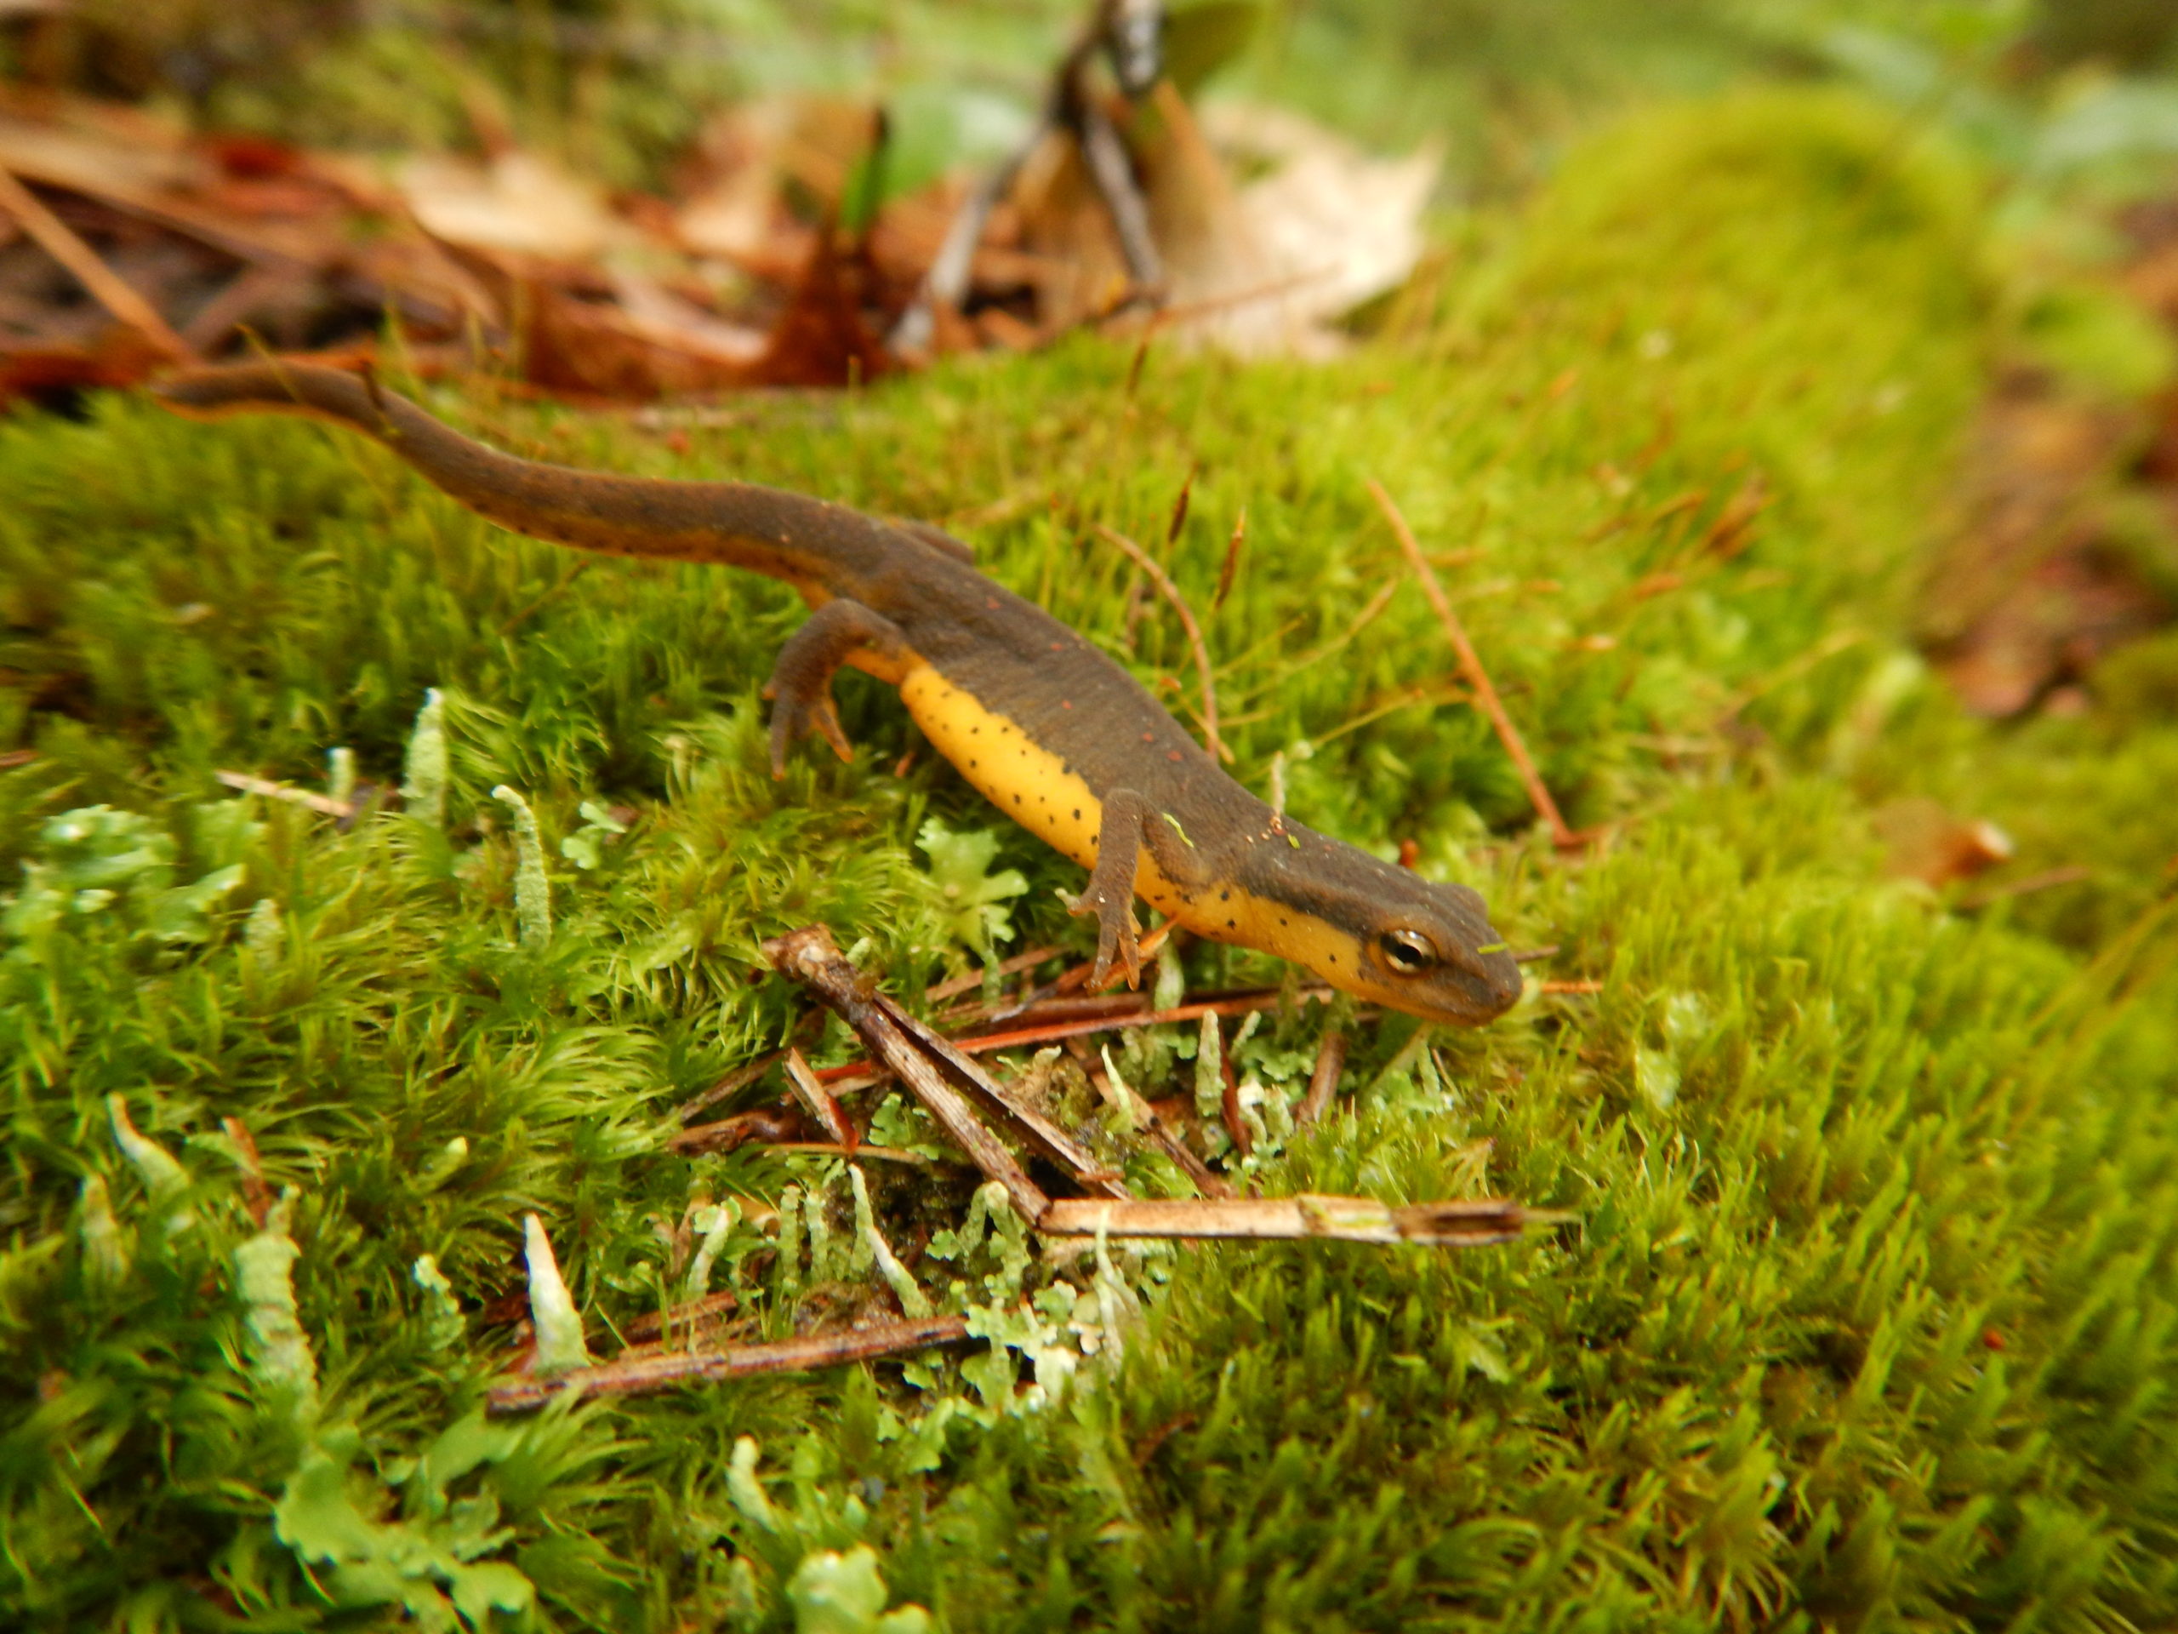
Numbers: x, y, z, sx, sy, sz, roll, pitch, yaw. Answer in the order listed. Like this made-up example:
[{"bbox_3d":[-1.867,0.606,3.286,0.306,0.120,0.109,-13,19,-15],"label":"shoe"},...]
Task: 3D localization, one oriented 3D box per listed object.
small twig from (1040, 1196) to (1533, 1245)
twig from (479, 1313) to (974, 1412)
[{"bbox_3d":[0.008,0.016,0.059,0.019,0.001,0.001,1,39,1],"label":"small twig"},{"bbox_3d":[-0.013,0.020,0.055,0.017,0.001,0.001,-7,38,-7],"label":"twig"}]

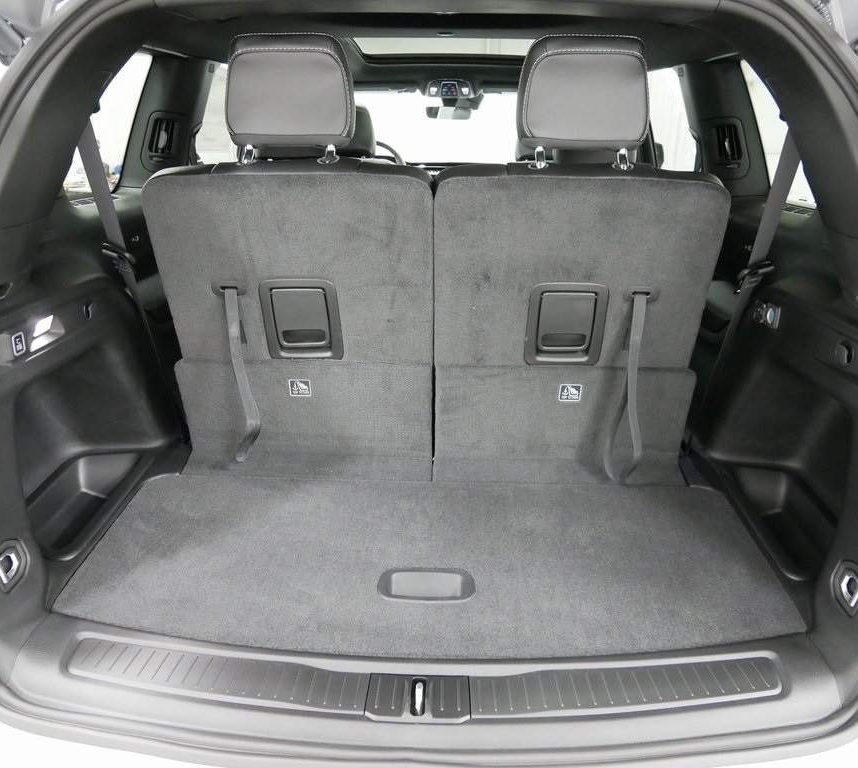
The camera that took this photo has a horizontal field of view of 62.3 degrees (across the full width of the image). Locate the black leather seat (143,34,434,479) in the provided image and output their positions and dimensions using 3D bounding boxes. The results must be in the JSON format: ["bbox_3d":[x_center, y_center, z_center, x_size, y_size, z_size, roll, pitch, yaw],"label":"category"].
[{"bbox_3d":[-0.232,-0.189,1.389,0.497,0.887,0.224,1,33,3],"label":"black leather seat"}]

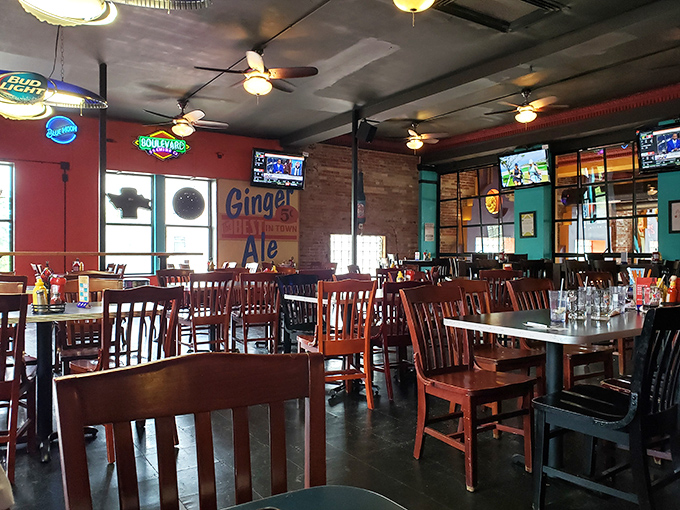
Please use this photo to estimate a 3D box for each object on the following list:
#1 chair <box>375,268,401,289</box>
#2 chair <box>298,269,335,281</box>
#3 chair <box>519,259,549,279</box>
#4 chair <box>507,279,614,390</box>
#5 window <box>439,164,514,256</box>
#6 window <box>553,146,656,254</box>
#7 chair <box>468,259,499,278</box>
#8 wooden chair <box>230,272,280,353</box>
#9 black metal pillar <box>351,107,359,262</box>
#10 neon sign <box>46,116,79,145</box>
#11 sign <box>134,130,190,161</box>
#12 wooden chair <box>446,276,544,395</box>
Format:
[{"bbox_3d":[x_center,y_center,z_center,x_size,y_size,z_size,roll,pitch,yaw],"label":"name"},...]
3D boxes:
[{"bbox_3d":[0.600,0.625,6.450,0.440,0.890,0.510,0,0,-24],"label":"chair"},{"bbox_3d":[-0.360,0.625,5.850,0.450,0.893,0.530,0,0,-28],"label":"chair"},{"bbox_3d":[2.650,0.530,7.040,0.440,0.900,0.520,0,0,12],"label":"chair"},{"bbox_3d":[1.500,0.625,3.500,0.440,0.890,0.510,0,0,-28],"label":"chair"},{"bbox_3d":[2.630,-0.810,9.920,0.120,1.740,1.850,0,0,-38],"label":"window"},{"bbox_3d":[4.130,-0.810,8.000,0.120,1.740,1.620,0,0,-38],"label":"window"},{"bbox_3d":[1.930,0.520,6.330,0.440,0.900,0.510,0,0,-30],"label":"chair"},{"bbox_3d":[-0.860,0.626,5.290,0.450,0.893,0.530,0,0,-27],"label":"wooden chair"},{"bbox_3d":[0.235,-0.585,7.700,0.090,3.300,0.090,0,0,-38],"label":"black metal pillar"},{"bbox_3d":[-4.181,-1.875,7.695,0.420,0.409,0.090,0,0,-32],"label":"neon sign"},{"bbox_3d":[-2.939,-1.811,8.471,0.904,0.483,0.090,0,0,-32],"label":"sign"},{"bbox_3d":[0.985,0.635,3.330,0.450,0.893,0.530,0,0,-31],"label":"wooden chair"}]

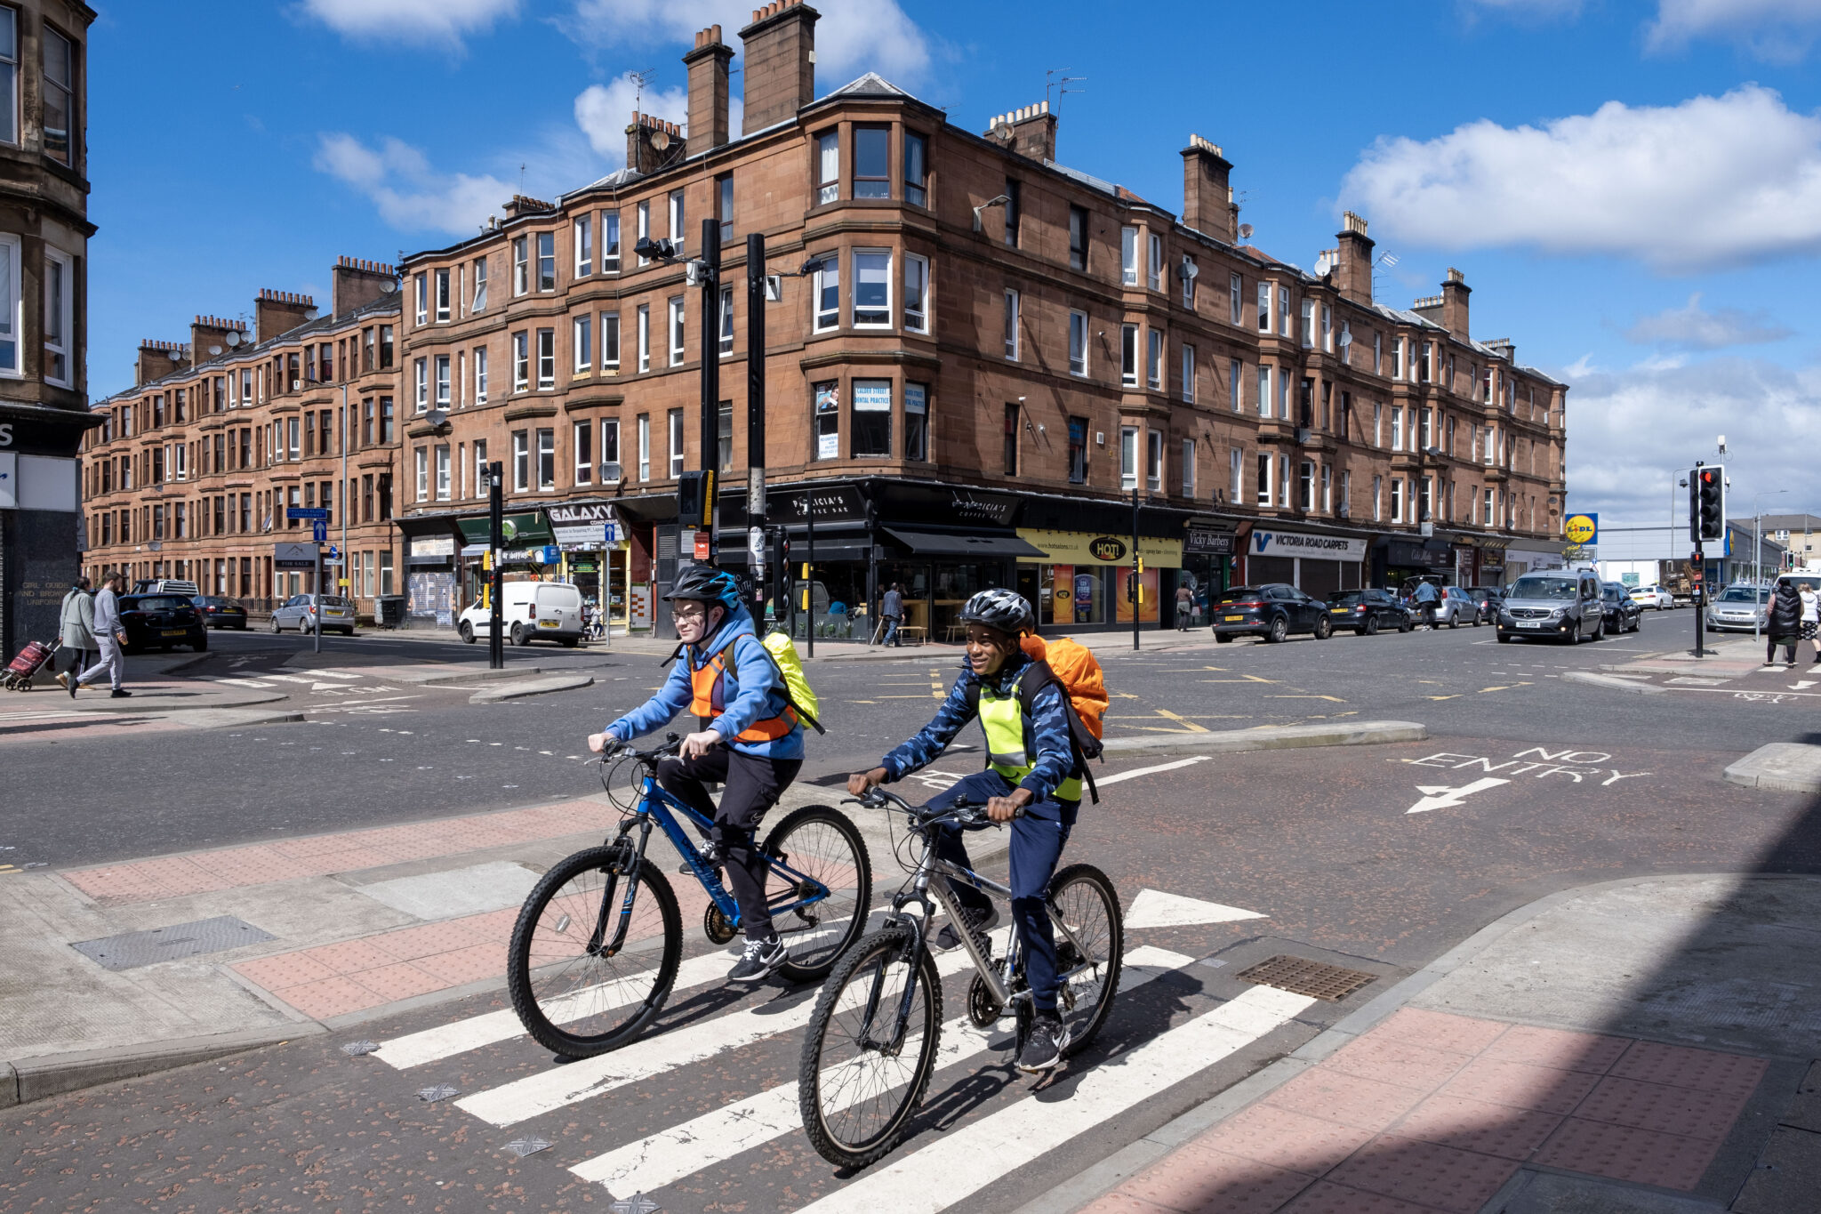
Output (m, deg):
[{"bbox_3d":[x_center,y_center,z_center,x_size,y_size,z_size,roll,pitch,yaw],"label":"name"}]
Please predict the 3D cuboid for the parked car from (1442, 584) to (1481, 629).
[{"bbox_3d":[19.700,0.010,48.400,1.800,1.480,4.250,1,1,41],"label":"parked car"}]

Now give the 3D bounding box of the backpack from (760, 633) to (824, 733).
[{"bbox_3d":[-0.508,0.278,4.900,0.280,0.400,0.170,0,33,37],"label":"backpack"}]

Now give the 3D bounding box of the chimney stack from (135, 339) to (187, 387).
[{"bbox_3d":[-48.358,-15.591,85.547,0.750,2.950,3.150,0,0,43],"label":"chimney stack"}]

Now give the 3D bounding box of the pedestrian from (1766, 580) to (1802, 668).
[{"bbox_3d":[16.250,0.322,24.500,0.560,1.650,0.360,1,1,37],"label":"pedestrian"}]

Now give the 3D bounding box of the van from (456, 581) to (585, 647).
[{"bbox_3d":[-11.470,0.200,38.600,4.380,1.810,1.820,0,0,42],"label":"van"}]

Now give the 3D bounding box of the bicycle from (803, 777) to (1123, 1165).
[{"bbox_3d":[0.236,1.066,4.160,0.620,1.030,1.700,3,2,39],"label":"bicycle"}]

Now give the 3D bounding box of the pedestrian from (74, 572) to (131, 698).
[{"bbox_3d":[-11.193,0.384,18.200,0.700,1.740,0.480,0,1,-44],"label":"pedestrian"}]

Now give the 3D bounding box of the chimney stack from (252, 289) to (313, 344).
[{"bbox_3d":[-34.332,-15.632,72.572,0.750,3.050,3.150,0,0,43],"label":"chimney stack"}]

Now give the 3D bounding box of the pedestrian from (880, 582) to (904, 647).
[{"bbox_3d":[-0.485,0.195,34.500,0.520,1.680,0.480,0,0,42],"label":"pedestrian"}]

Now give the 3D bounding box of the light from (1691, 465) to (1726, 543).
[{"bbox_3d":[15.172,-1.962,25.000,0.360,1.430,0.530,0,1,-34],"label":"light"}]

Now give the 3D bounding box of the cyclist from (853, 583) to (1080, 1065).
[{"bbox_3d":[0.275,0.707,4.170,0.620,1.520,0.720,3,2,39],"label":"cyclist"}]

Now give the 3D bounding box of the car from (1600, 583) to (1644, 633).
[{"bbox_3d":[22.450,0.040,42.600,1.800,1.550,4.200,1,1,41],"label":"car"}]

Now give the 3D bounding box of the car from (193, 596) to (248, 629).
[{"bbox_3d":[-29.900,0.240,56.300,4.550,1.430,1.790,0,0,44],"label":"car"}]

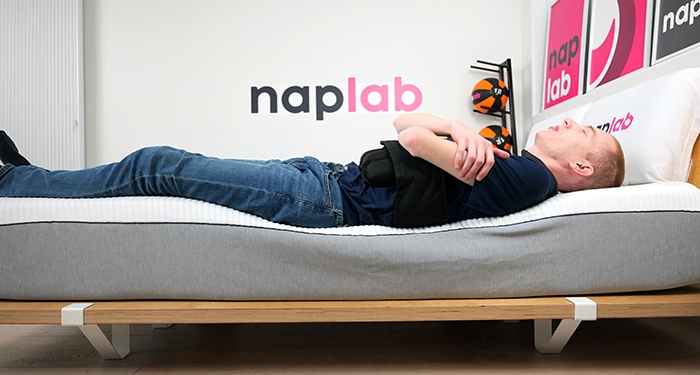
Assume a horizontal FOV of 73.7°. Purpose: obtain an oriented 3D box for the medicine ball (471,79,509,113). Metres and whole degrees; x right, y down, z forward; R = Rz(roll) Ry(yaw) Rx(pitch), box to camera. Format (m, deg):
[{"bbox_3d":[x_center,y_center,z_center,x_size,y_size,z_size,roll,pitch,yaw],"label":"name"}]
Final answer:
[{"bbox_3d":[0.932,-0.605,3.090,0.233,0.233,0.233,0,-1,0],"label":"medicine ball"}]

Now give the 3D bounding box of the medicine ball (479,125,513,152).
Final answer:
[{"bbox_3d":[0.957,-0.292,3.090,0.233,0.233,0.233,0,-1,0],"label":"medicine ball"}]

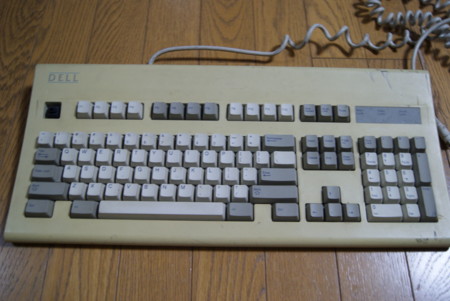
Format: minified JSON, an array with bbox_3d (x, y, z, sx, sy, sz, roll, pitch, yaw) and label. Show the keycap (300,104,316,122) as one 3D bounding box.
[{"bbox_3d":[0.096,-0.043,0.471,0.018,0.009,0.018,1,70,-1],"label":"keycap"}]

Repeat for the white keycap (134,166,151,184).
[{"bbox_3d":[-0.088,0.027,0.442,0.018,0.008,0.018,1,69,-1],"label":"white keycap"}]

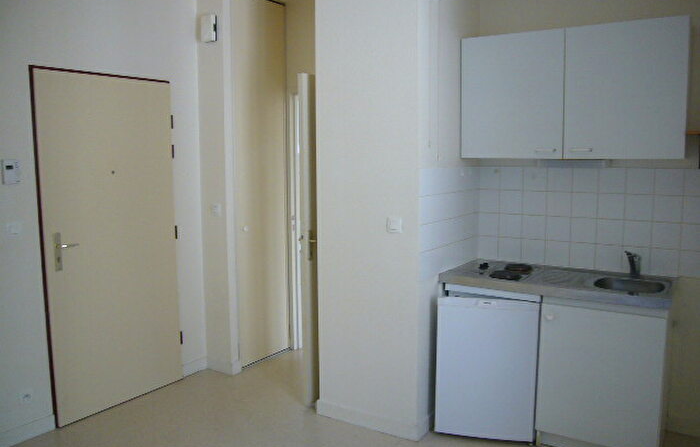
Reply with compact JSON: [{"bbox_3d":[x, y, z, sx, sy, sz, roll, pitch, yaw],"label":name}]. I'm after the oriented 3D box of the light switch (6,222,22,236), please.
[{"bbox_3d":[-1.768,0.027,2.989,0.014,0.080,0.080,4,8,33],"label":"light switch"}]

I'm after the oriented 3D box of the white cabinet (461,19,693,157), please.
[{"bbox_3d":[1.226,-0.708,3.137,1.196,0.702,0.314,4,8,33],"label":"white cabinet"}]

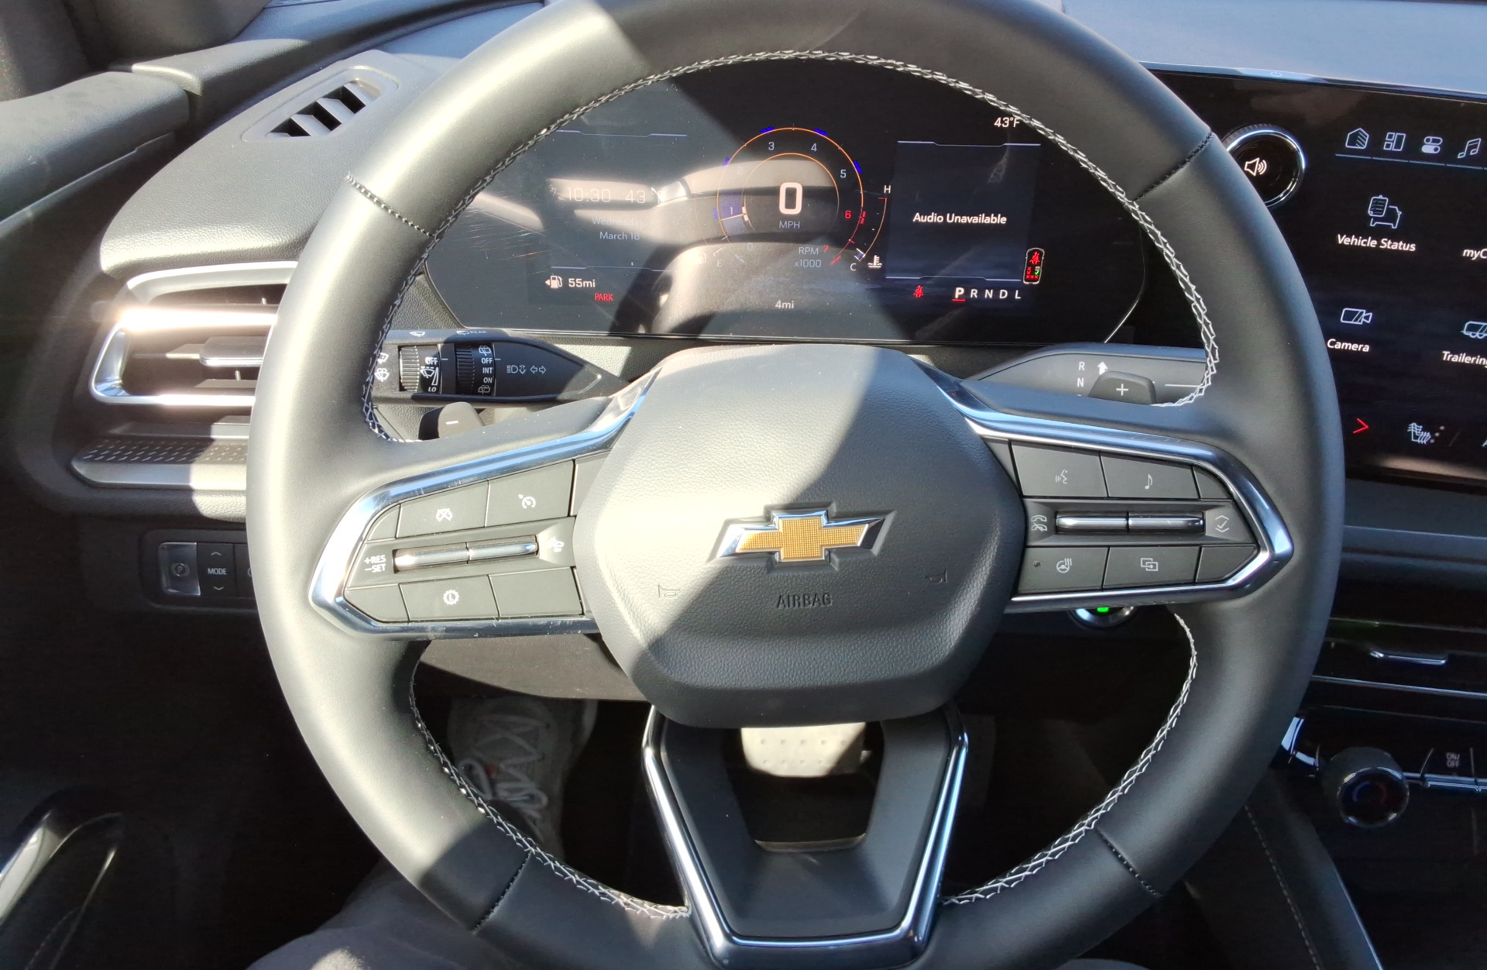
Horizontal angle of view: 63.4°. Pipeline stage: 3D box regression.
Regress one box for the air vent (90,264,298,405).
[{"bbox_3d":[-0.266,-0.075,0.605,0.118,0.074,0.030,1,16,-2],"label":"air vent"}]

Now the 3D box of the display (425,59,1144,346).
[{"bbox_3d":[0.022,-0.143,0.598,0.360,0.138,0.030,2,13,0],"label":"display"}]

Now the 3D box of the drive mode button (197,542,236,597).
[{"bbox_3d":[-0.273,0.045,0.625,0.020,0.029,0.012,0,16,-2],"label":"drive mode button"}]

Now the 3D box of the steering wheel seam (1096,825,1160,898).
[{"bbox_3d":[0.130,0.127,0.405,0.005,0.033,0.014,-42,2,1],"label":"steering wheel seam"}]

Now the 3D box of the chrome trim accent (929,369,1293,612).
[{"bbox_3d":[0.124,0.002,0.406,0.120,0.083,0.025,-3,3,0],"label":"chrome trim accent"}]

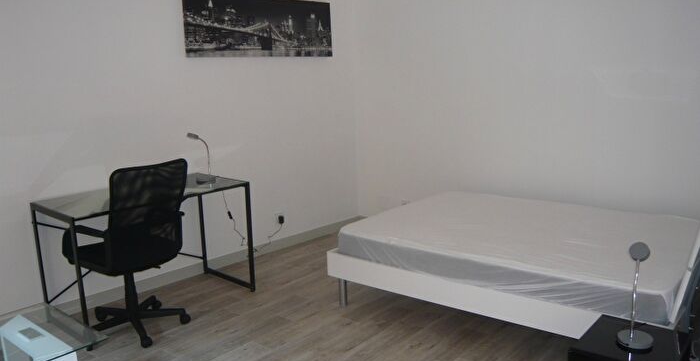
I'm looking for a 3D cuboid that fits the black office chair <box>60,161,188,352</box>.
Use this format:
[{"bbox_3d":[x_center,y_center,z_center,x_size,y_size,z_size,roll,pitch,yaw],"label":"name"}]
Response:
[{"bbox_3d":[-1.287,0.389,3.297,0.643,0.995,0.593,8,14,39],"label":"black office chair"}]

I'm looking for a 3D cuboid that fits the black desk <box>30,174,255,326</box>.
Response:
[{"bbox_3d":[-1.261,0.451,3.607,0.593,0.754,1.141,8,15,41],"label":"black desk"}]

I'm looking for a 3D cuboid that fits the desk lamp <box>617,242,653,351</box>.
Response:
[{"bbox_3d":[1.088,0.436,2.130,0.133,0.374,0.149,8,14,40],"label":"desk lamp"}]

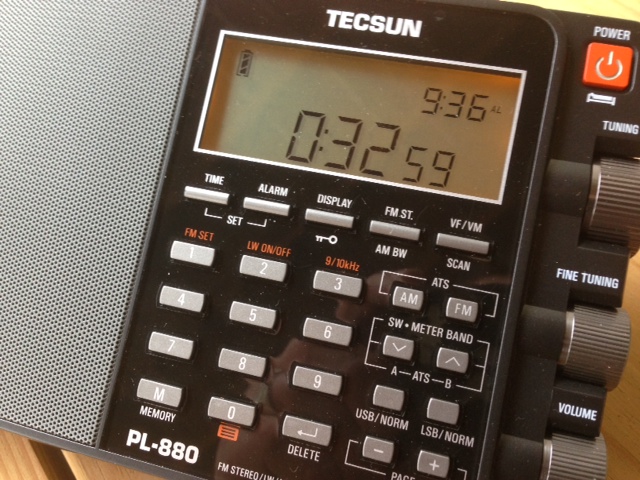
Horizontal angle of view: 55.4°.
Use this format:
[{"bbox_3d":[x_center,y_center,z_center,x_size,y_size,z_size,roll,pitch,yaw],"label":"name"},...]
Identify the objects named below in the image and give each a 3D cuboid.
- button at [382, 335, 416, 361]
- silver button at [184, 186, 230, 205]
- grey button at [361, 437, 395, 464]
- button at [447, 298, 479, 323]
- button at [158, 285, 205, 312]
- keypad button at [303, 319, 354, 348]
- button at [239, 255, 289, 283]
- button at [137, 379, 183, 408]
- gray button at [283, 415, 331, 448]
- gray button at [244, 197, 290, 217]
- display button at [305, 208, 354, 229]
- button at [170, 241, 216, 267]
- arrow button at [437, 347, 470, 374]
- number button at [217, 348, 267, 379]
[{"bbox_3d":[0.016,0.022,0.124,0.006,0.002,0.004,11,86,11],"label":"button"},{"bbox_3d":[-0.025,-0.010,0.135,0.010,0.002,0.002,11,86,11],"label":"silver button"},{"bbox_3d":[0.012,0.042,0.123,0.006,0.002,0.004,11,86,11],"label":"grey button"},{"bbox_3d":[0.028,0.014,0.120,0.006,0.002,0.004,11,85,11],"label":"button"},{"bbox_3d":[-0.030,0.013,0.133,0.010,0.002,0.004,11,86,11],"label":"button"},{"bbox_3d":[0.002,0.019,0.127,0.010,0.002,0.004,11,86,11],"label":"keypad button"},{"bbox_3d":[-0.012,0.006,0.128,0.010,0.002,0.004,11,85,11],"label":"button"},{"bbox_3d":[-0.033,0.032,0.128,0.010,0.002,0.004,11,85,11],"label":"button"},{"bbox_3d":[-0.002,0.038,0.123,0.010,0.002,0.004,11,86,11],"label":"gray button"},{"bbox_3d":[-0.011,-0.007,0.130,0.010,0.002,0.002,11,86,11],"label":"gray button"},{"bbox_3d":[0.002,-0.004,0.127,0.010,0.002,0.002,11,86,11],"label":"display button"},{"bbox_3d":[-0.028,0.003,0.134,0.010,0.002,0.004,11,86,11],"label":"button"},{"bbox_3d":[0.026,0.024,0.120,0.006,0.002,0.004,11,86,11],"label":"arrow button"},{"bbox_3d":[-0.016,0.025,0.126,0.010,0.002,0.004,11,85,11],"label":"number button"}]

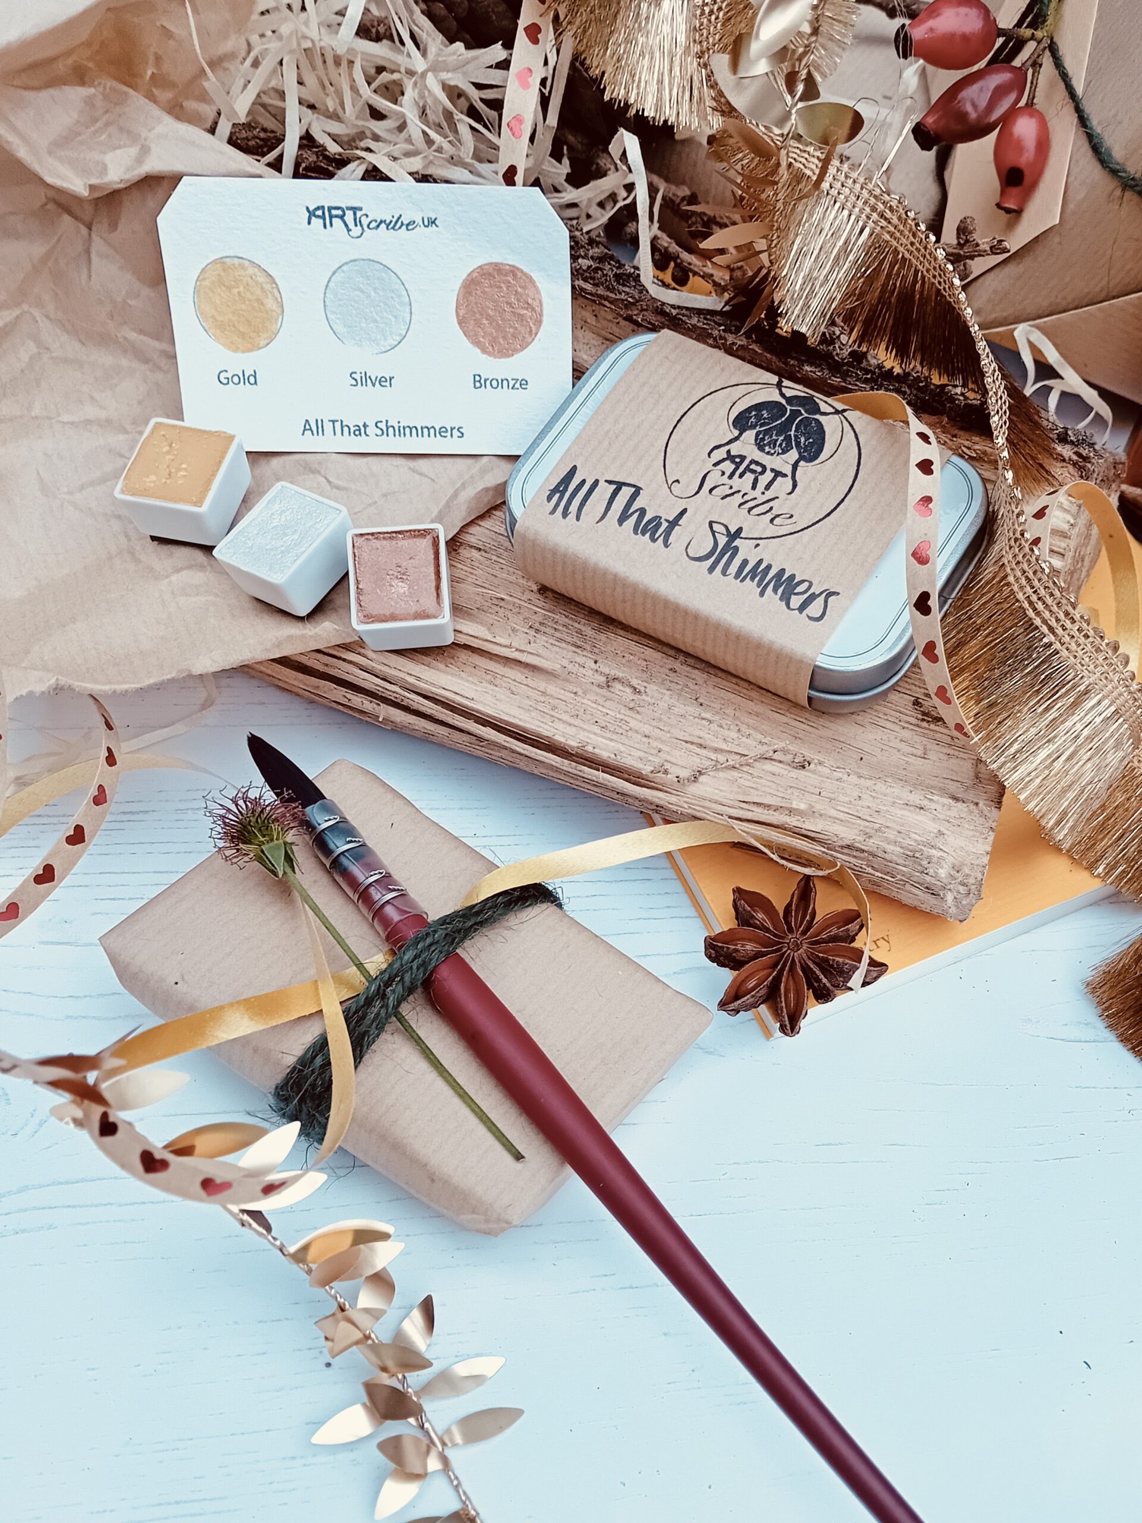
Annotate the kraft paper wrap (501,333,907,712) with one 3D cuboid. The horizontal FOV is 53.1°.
[{"bbox_3d":[0.033,-0.048,0.222,0.082,0.015,0.057,29,67,16],"label":"kraft paper wrap"}]

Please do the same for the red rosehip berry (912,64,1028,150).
[{"bbox_3d":[0.082,-0.135,0.237,0.028,0.013,0.013,-37,64,-8],"label":"red rosehip berry"}]

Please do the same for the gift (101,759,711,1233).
[{"bbox_3d":[-0.026,0.037,0.188,0.078,0.014,0.049,33,54,16],"label":"gift"}]

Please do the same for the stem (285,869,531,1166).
[{"bbox_3d":[-0.027,0.038,0.176,0.002,0.002,0.059,-33,67,-29],"label":"stem"}]

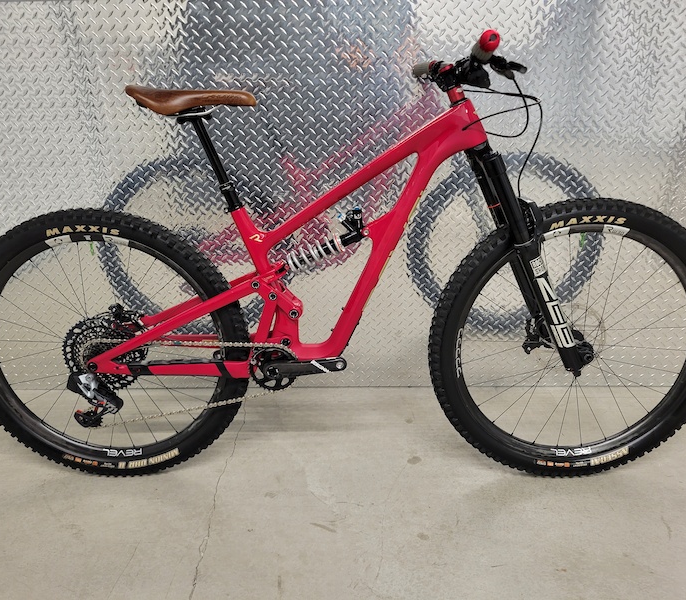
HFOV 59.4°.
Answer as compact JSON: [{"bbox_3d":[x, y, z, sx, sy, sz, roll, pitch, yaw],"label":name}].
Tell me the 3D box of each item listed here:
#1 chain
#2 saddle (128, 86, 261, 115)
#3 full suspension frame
[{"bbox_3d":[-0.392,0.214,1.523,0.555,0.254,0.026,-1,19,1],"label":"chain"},{"bbox_3d":[-0.334,-0.448,1.349,0.282,0.065,0.144,-1,19,1],"label":"saddle"},{"bbox_3d":[-0.021,-0.138,1.449,1.227,0.662,0.190,-1,19,1],"label":"full suspension frame"}]

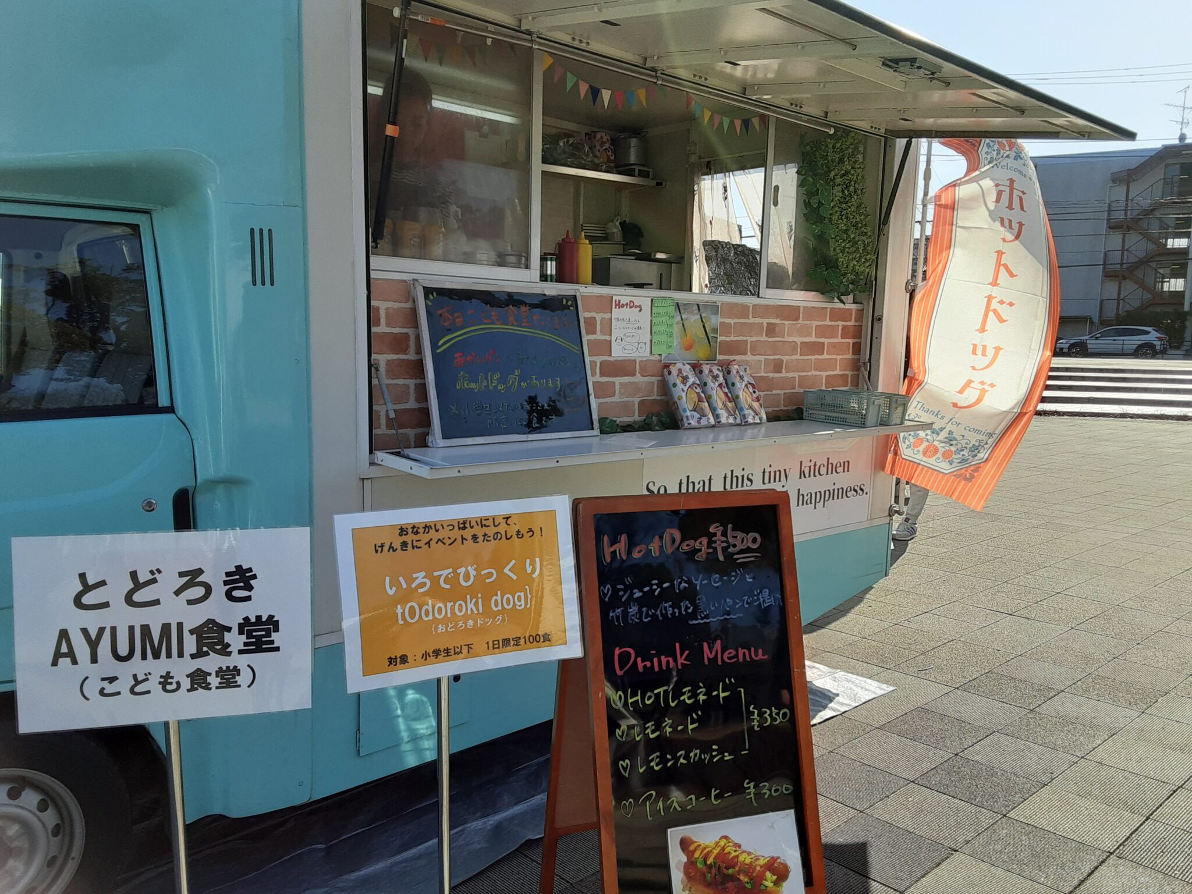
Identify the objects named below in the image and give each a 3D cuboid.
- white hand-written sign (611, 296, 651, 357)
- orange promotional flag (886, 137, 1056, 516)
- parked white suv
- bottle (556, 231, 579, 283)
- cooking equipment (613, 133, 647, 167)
[{"bbox_3d":[0.119,-0.406,3.140,0.178,0.198,0.010,-6,9,-42],"label":"white hand-written sign"},{"bbox_3d":[1.683,-0.601,4.150,0.700,1.740,0.220,4,8,27],"label":"orange promotional flag"},{"bbox_3d":[23.305,-4.691,42.000,4.460,1.560,1.800,4,8,29],"label":"parked white suv"},{"bbox_3d":[-0.094,-0.636,3.120,0.066,0.184,0.066,0,7,0],"label":"bottle"},{"bbox_3d":[0.189,-1.604,5.020,0.178,0.178,0.178,0,7,0],"label":"cooking equipment"}]

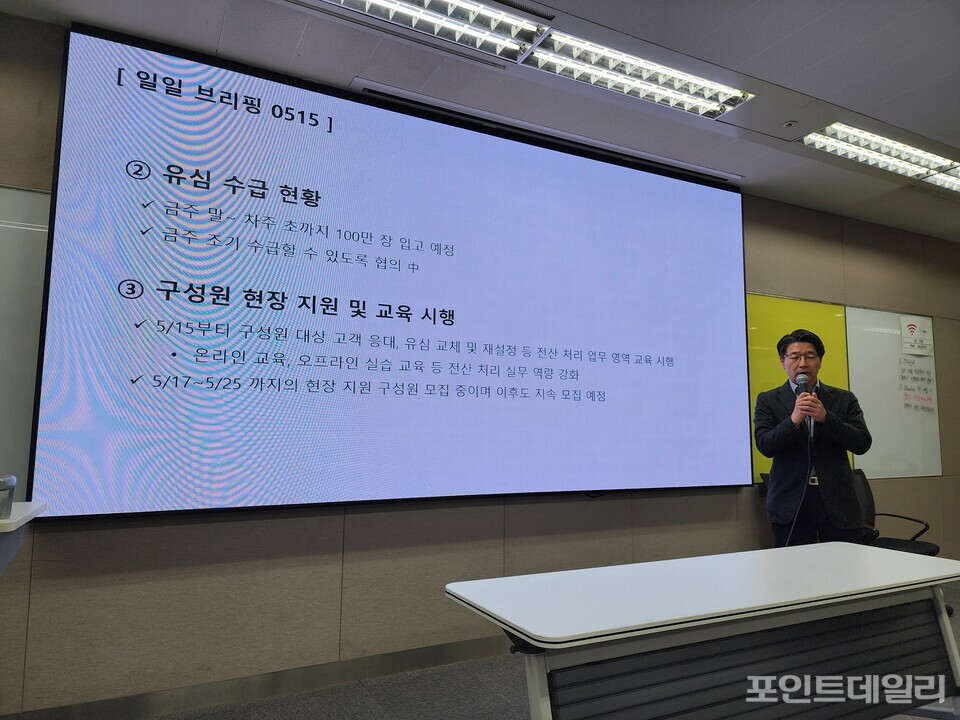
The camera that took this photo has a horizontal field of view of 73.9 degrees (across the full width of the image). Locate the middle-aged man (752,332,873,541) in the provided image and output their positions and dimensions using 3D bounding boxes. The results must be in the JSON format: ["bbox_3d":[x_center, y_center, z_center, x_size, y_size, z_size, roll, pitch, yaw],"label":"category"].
[{"bbox_3d":[1.539,0.686,2.921,0.510,1.680,0.430,-2,-6,22],"label":"middle-aged man"}]

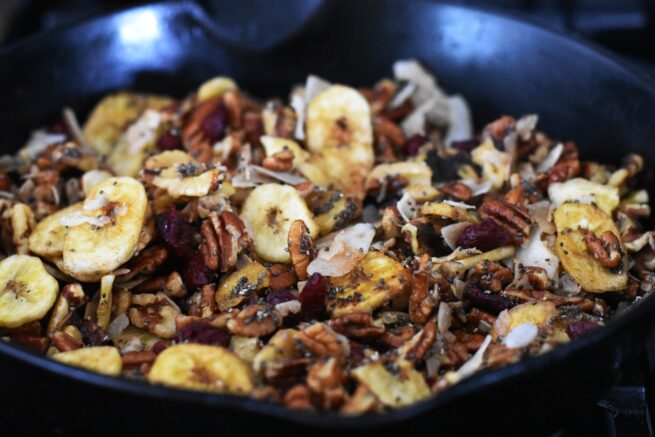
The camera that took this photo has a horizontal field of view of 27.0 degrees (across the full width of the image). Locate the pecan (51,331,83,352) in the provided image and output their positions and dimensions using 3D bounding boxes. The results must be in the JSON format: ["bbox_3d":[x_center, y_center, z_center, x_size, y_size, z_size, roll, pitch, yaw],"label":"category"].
[{"bbox_3d":[-0.087,0.041,0.455,0.011,0.007,0.008,27,52,24],"label":"pecan"}]

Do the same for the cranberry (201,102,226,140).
[{"bbox_3d":[-0.049,-0.042,0.585,0.010,0.009,0.014,8,61,5],"label":"cranberry"}]

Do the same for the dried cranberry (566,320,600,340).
[{"bbox_3d":[0.081,0.036,0.432,0.013,0.008,0.010,-4,32,-6],"label":"dried cranberry"}]

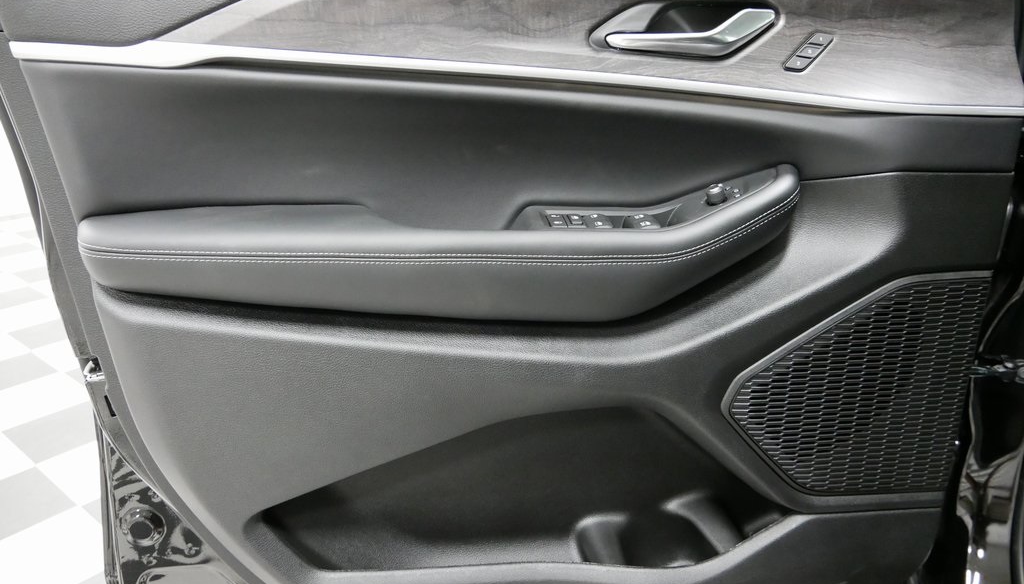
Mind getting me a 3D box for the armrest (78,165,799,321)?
[{"bbox_3d":[-0.040,-0.045,0.681,0.690,0.145,0.113,-1,19,-6],"label":"armrest"}]

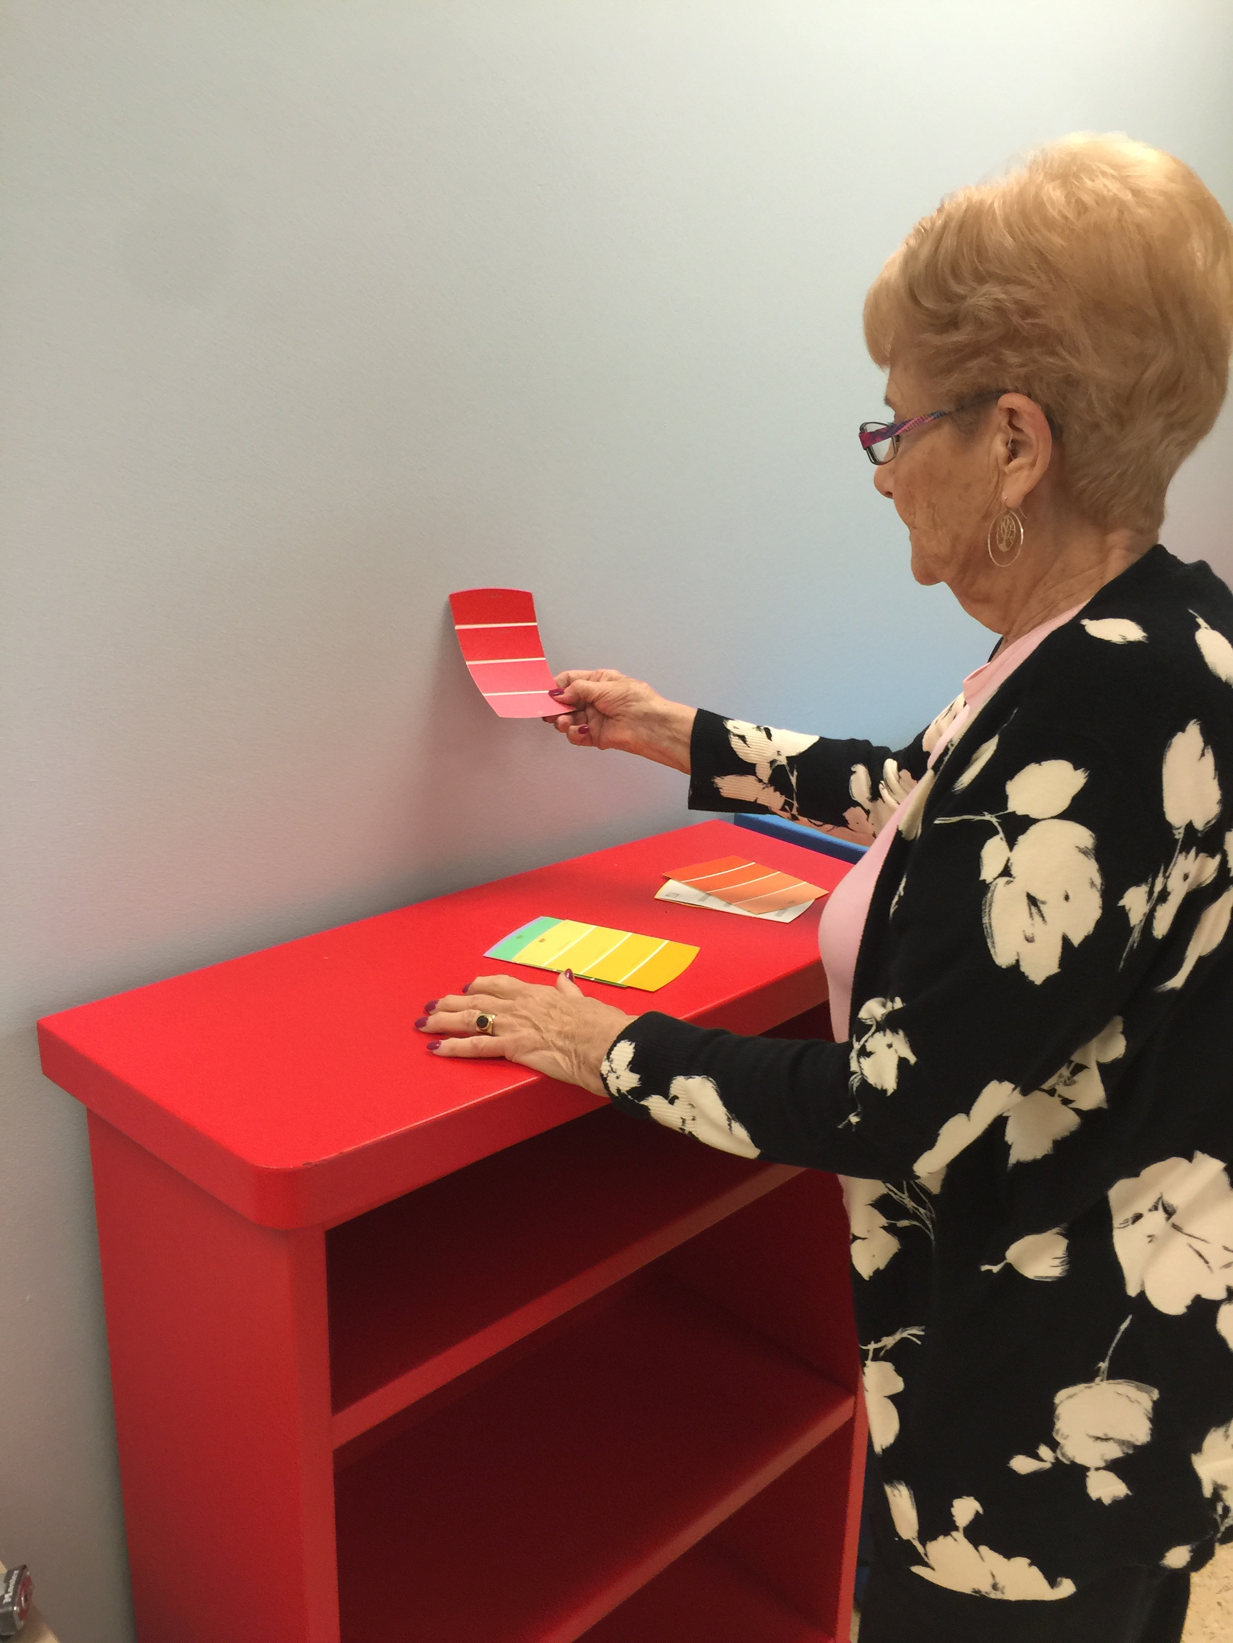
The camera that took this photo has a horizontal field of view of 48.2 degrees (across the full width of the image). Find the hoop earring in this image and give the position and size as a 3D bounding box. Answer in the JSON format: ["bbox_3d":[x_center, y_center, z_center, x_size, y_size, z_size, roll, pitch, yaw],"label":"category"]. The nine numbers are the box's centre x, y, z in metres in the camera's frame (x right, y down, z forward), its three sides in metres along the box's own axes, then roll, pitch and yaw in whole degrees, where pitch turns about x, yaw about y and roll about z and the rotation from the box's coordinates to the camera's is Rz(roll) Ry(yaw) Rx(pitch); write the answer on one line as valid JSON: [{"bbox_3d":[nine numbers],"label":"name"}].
[{"bbox_3d":[0.232,-0.170,0.820,0.003,0.036,0.034,-5,17,-20],"label":"hoop earring"}]

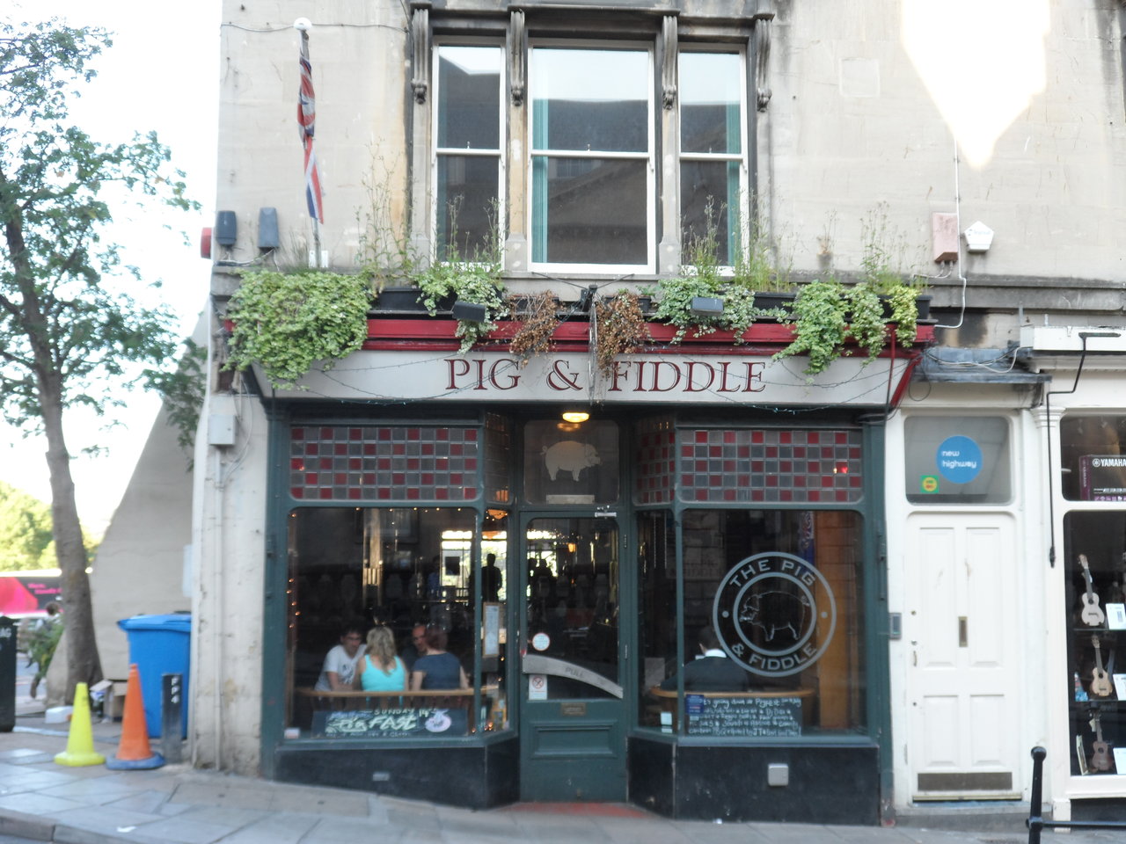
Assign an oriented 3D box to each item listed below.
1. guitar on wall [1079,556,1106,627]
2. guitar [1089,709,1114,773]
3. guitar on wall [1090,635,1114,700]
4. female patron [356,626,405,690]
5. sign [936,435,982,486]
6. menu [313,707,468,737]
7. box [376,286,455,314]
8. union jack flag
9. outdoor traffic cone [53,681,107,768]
[{"bbox_3d":[4.047,1.295,10.947,0.180,0.560,0.070,0,-23,-4],"label":"guitar on wall"},{"bbox_3d":[4.093,2.422,10.872,0.170,0.470,0.070,0,-12,-4],"label":"guitar"},{"bbox_3d":[4.117,1.872,10.937,0.170,0.480,0.070,0,-15,-4],"label":"guitar on wall"},{"bbox_3d":[-1.425,2.223,11.247,0.460,1.240,0.680,0,-7,-4],"label":"female patron"},{"bbox_3d":[2.972,0.280,10.732,0.350,0.355,0.020,0,-7,-4],"label":"sign"},{"bbox_3d":[-1.239,2.146,10.210,1.100,0.220,0.030,0,-7,-4],"label":"menu"},{"bbox_3d":[-1.052,-0.873,10.216,0.620,0.200,0.200,0,-7,-4],"label":"box"},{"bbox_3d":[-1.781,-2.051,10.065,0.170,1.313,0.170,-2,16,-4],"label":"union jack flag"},{"bbox_3d":[-3.409,2.139,10.102,0.355,0.530,0.355,2,-7,-18],"label":"outdoor traffic cone"}]

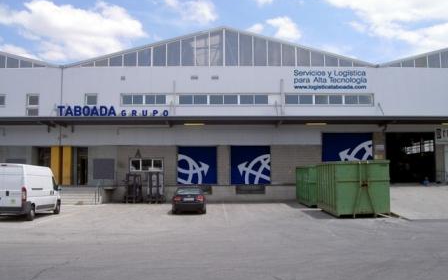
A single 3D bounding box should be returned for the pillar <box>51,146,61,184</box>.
[{"bbox_3d":[-12.115,1.892,36.506,0.625,2.820,0.550,0,-4,0],"label":"pillar"}]

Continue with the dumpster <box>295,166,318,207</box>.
[{"bbox_3d":[6.470,3.009,33.172,2.540,2.620,5.400,0,-4,0],"label":"dumpster"}]

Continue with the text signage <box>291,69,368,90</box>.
[{"bbox_3d":[7.766,-4.363,36.633,5.371,1.526,0.080,0,-4,0],"label":"text signage"}]

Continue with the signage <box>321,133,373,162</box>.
[{"bbox_3d":[8.909,1.353,36.292,3.610,3.724,0.120,0,-4,0],"label":"signage"}]

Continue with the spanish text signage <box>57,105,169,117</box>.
[{"bbox_3d":[-7.327,-1.893,33.407,7.347,0.719,0.200,0,-4,0],"label":"spanish text signage"}]

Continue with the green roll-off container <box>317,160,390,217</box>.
[{"bbox_3d":[6.770,2.563,27.088,2.570,2.680,5.700,0,-4,1],"label":"green roll-off container"}]

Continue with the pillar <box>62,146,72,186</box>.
[{"bbox_3d":[-11.257,1.906,36.505,0.647,2.848,0.550,0,-4,0],"label":"pillar"}]

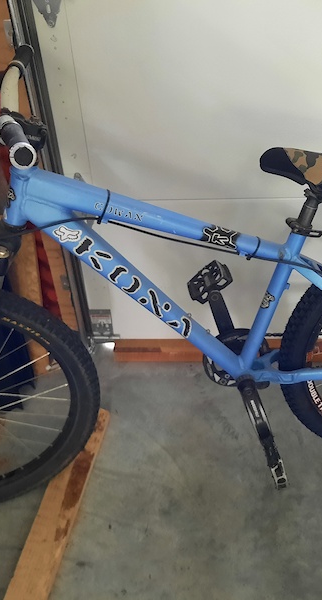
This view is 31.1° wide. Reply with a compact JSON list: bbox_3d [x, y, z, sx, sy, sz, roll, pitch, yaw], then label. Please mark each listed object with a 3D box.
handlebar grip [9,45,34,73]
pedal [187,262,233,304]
[{"bbox_3d":[-0.289,-0.494,1.192,0.034,0.034,0.130,-5,38,1],"label":"handlebar grip"},{"bbox_3d":[0.116,-0.042,1.366,0.095,0.029,0.084,-35,29,15],"label":"pedal"}]

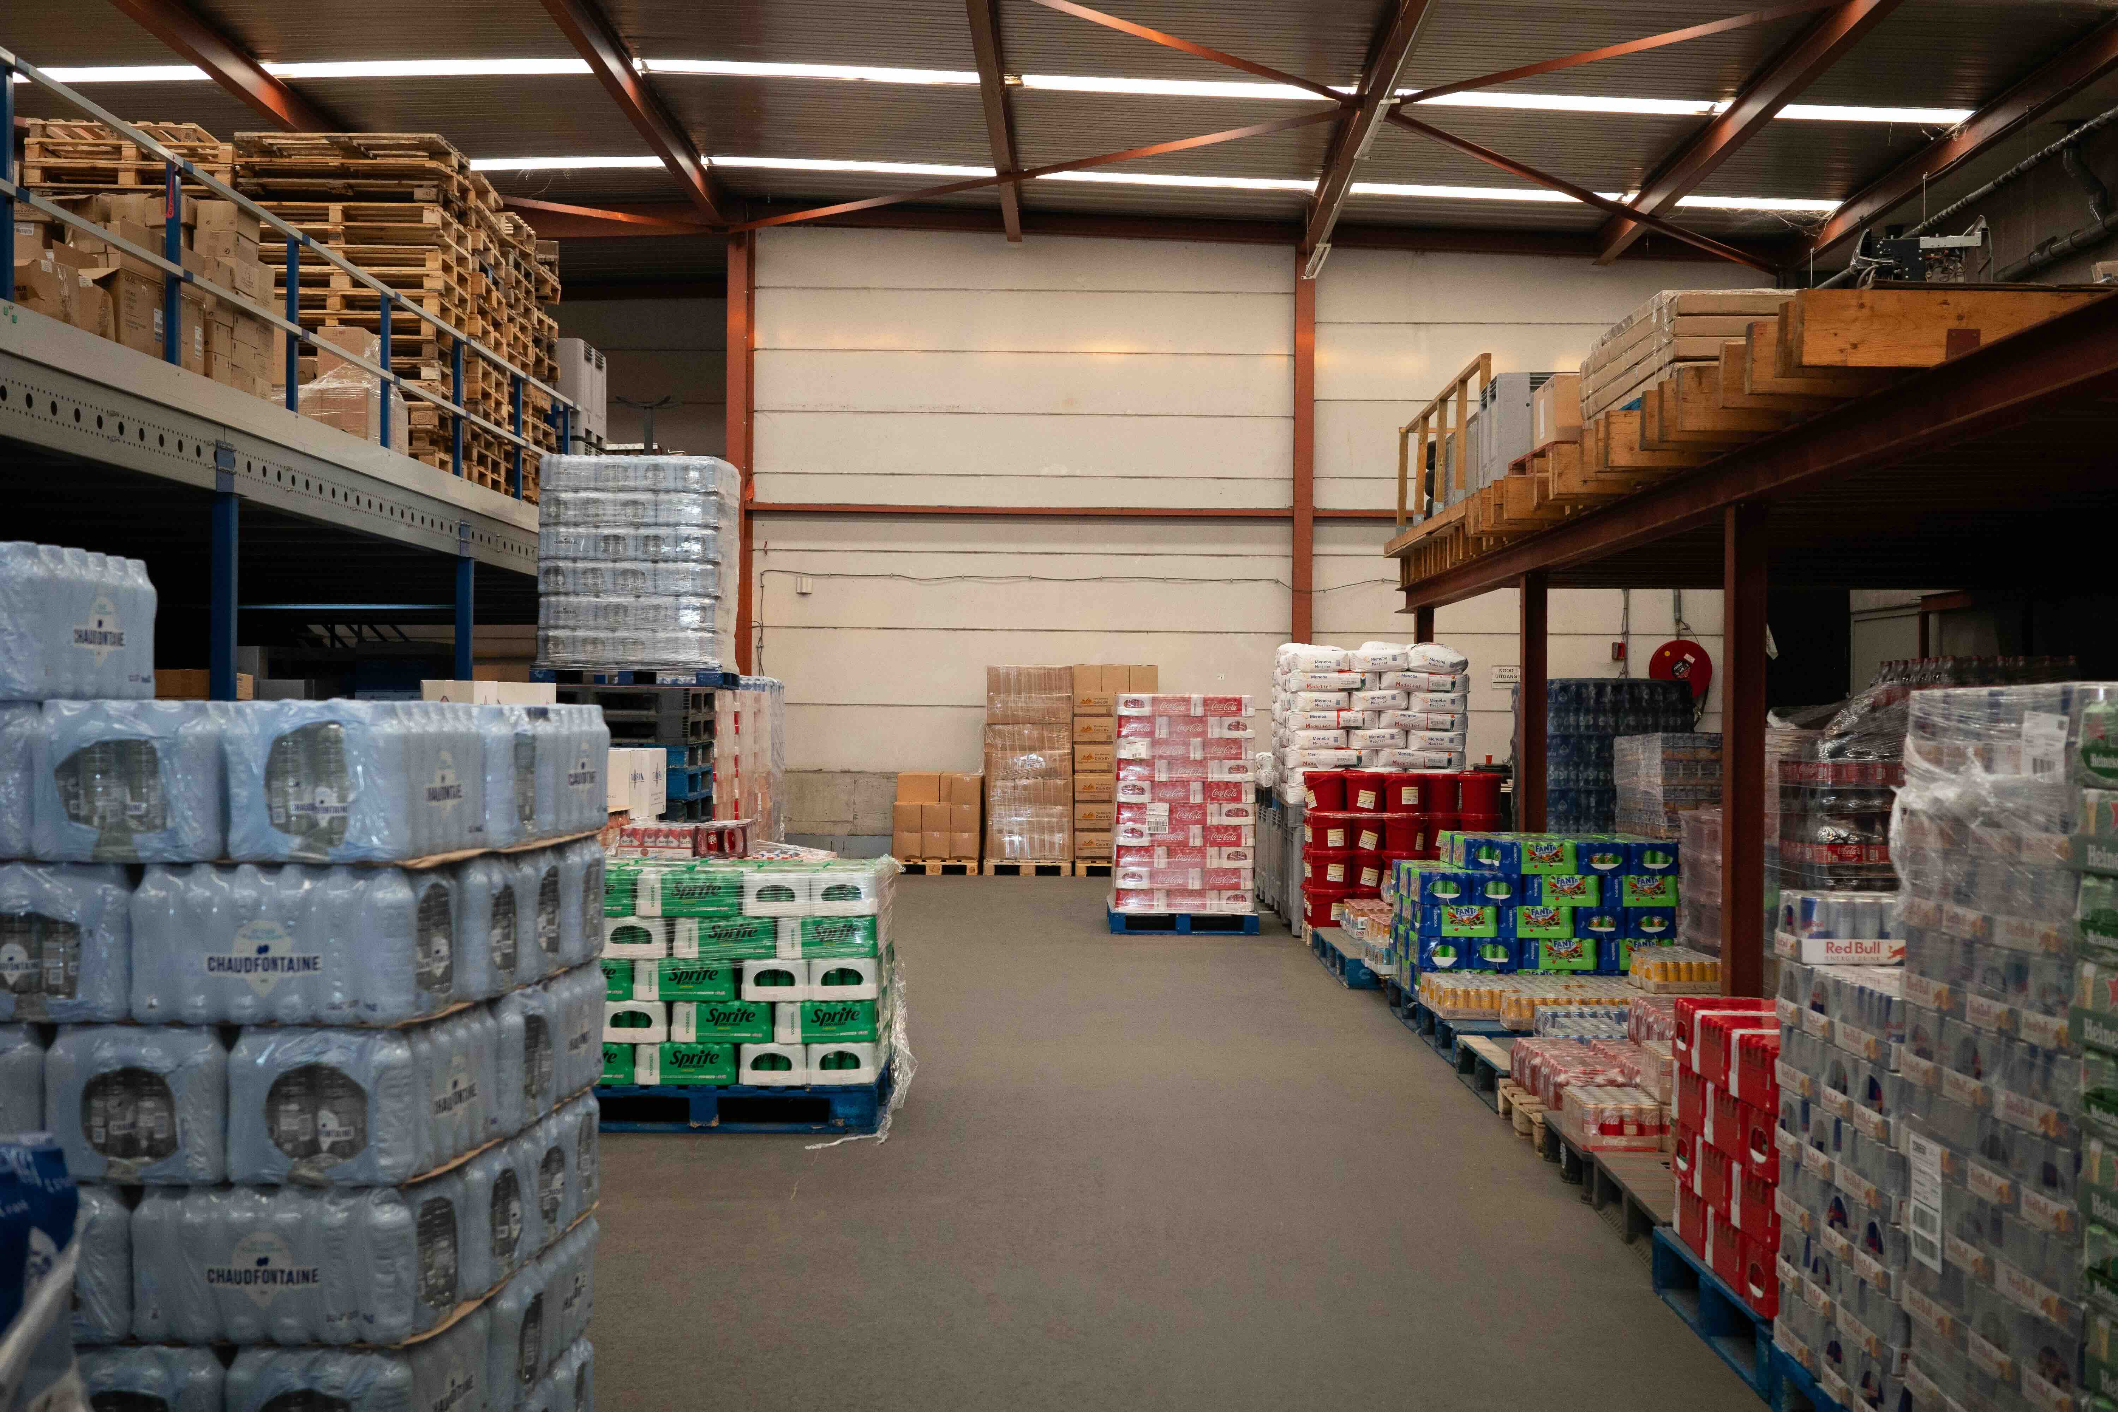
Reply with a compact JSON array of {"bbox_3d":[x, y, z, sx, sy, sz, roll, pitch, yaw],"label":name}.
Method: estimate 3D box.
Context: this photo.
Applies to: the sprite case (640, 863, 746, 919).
[{"bbox_3d":[-1.282,0.656,8.310,0.356,0.148,0.234,1,0,0],"label":"sprite case"}]

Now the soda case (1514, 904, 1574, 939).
[{"bbox_3d":[2.196,0.995,10.932,0.348,0.147,0.232,1,0,1],"label":"soda case"}]

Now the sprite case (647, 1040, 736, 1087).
[{"bbox_3d":[-1.289,1.240,8.254,0.348,0.147,0.232,1,0,1],"label":"sprite case"}]

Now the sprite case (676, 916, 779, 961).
[{"bbox_3d":[-1.150,0.795,8.251,0.355,0.147,0.235,0,0,0],"label":"sprite case"}]

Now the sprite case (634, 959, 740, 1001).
[{"bbox_3d":[-1.289,0.950,8.256,0.348,0.147,0.232,1,0,1],"label":"sprite case"}]

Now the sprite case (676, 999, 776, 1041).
[{"bbox_3d":[-1.169,1.103,8.320,0.352,0.146,0.234,1,0,0],"label":"sprite case"}]

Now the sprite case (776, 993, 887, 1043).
[{"bbox_3d":[-0.802,1.095,8.249,0.348,0.147,0.232,1,0,1],"label":"sprite case"}]

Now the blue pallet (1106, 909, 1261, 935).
[{"bbox_3d":[0.863,1.478,16.480,1.000,0.162,1.200,1,0,1],"label":"blue pallet"}]

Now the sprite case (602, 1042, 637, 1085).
[{"bbox_3d":[-1.658,1.249,8.320,0.352,0.146,0.234,1,0,0],"label":"sprite case"}]

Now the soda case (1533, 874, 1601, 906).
[{"bbox_3d":[2.333,0.857,11.020,0.350,0.146,0.234,1,0,1],"label":"soda case"}]

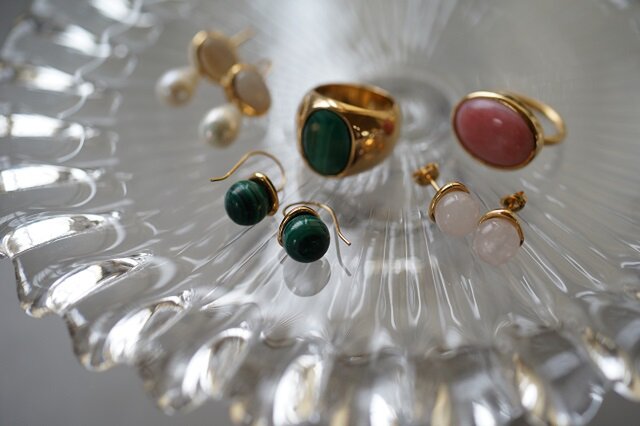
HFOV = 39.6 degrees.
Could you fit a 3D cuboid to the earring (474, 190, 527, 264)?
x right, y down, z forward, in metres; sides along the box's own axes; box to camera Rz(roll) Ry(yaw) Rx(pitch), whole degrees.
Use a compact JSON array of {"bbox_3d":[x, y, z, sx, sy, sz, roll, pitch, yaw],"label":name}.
[{"bbox_3d":[0.033,0.002,0.160,0.009,0.009,0.017,15,43,17],"label":"earring"}]

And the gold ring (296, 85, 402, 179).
[{"bbox_3d":[0.006,-0.018,0.181,0.021,0.016,0.021,21,35,20],"label":"gold ring"}]

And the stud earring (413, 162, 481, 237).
[{"bbox_3d":[0.023,-0.003,0.166,0.009,0.009,0.018,-16,43,-17],"label":"stud earring"}]

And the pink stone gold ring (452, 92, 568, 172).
[{"bbox_3d":[0.041,-0.020,0.185,0.020,0.016,0.024,36,37,18],"label":"pink stone gold ring"}]

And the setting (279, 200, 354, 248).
[{"bbox_3d":[-0.002,0.002,0.160,0.012,0.009,0.014,-13,43,-15],"label":"setting"}]

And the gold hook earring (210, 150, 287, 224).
[{"bbox_3d":[-0.012,-0.005,0.166,0.014,0.009,0.013,-21,87,-23],"label":"gold hook earring"}]

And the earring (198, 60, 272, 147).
[{"bbox_3d":[-0.017,-0.022,0.186,0.010,0.010,0.020,28,70,16],"label":"earring"}]

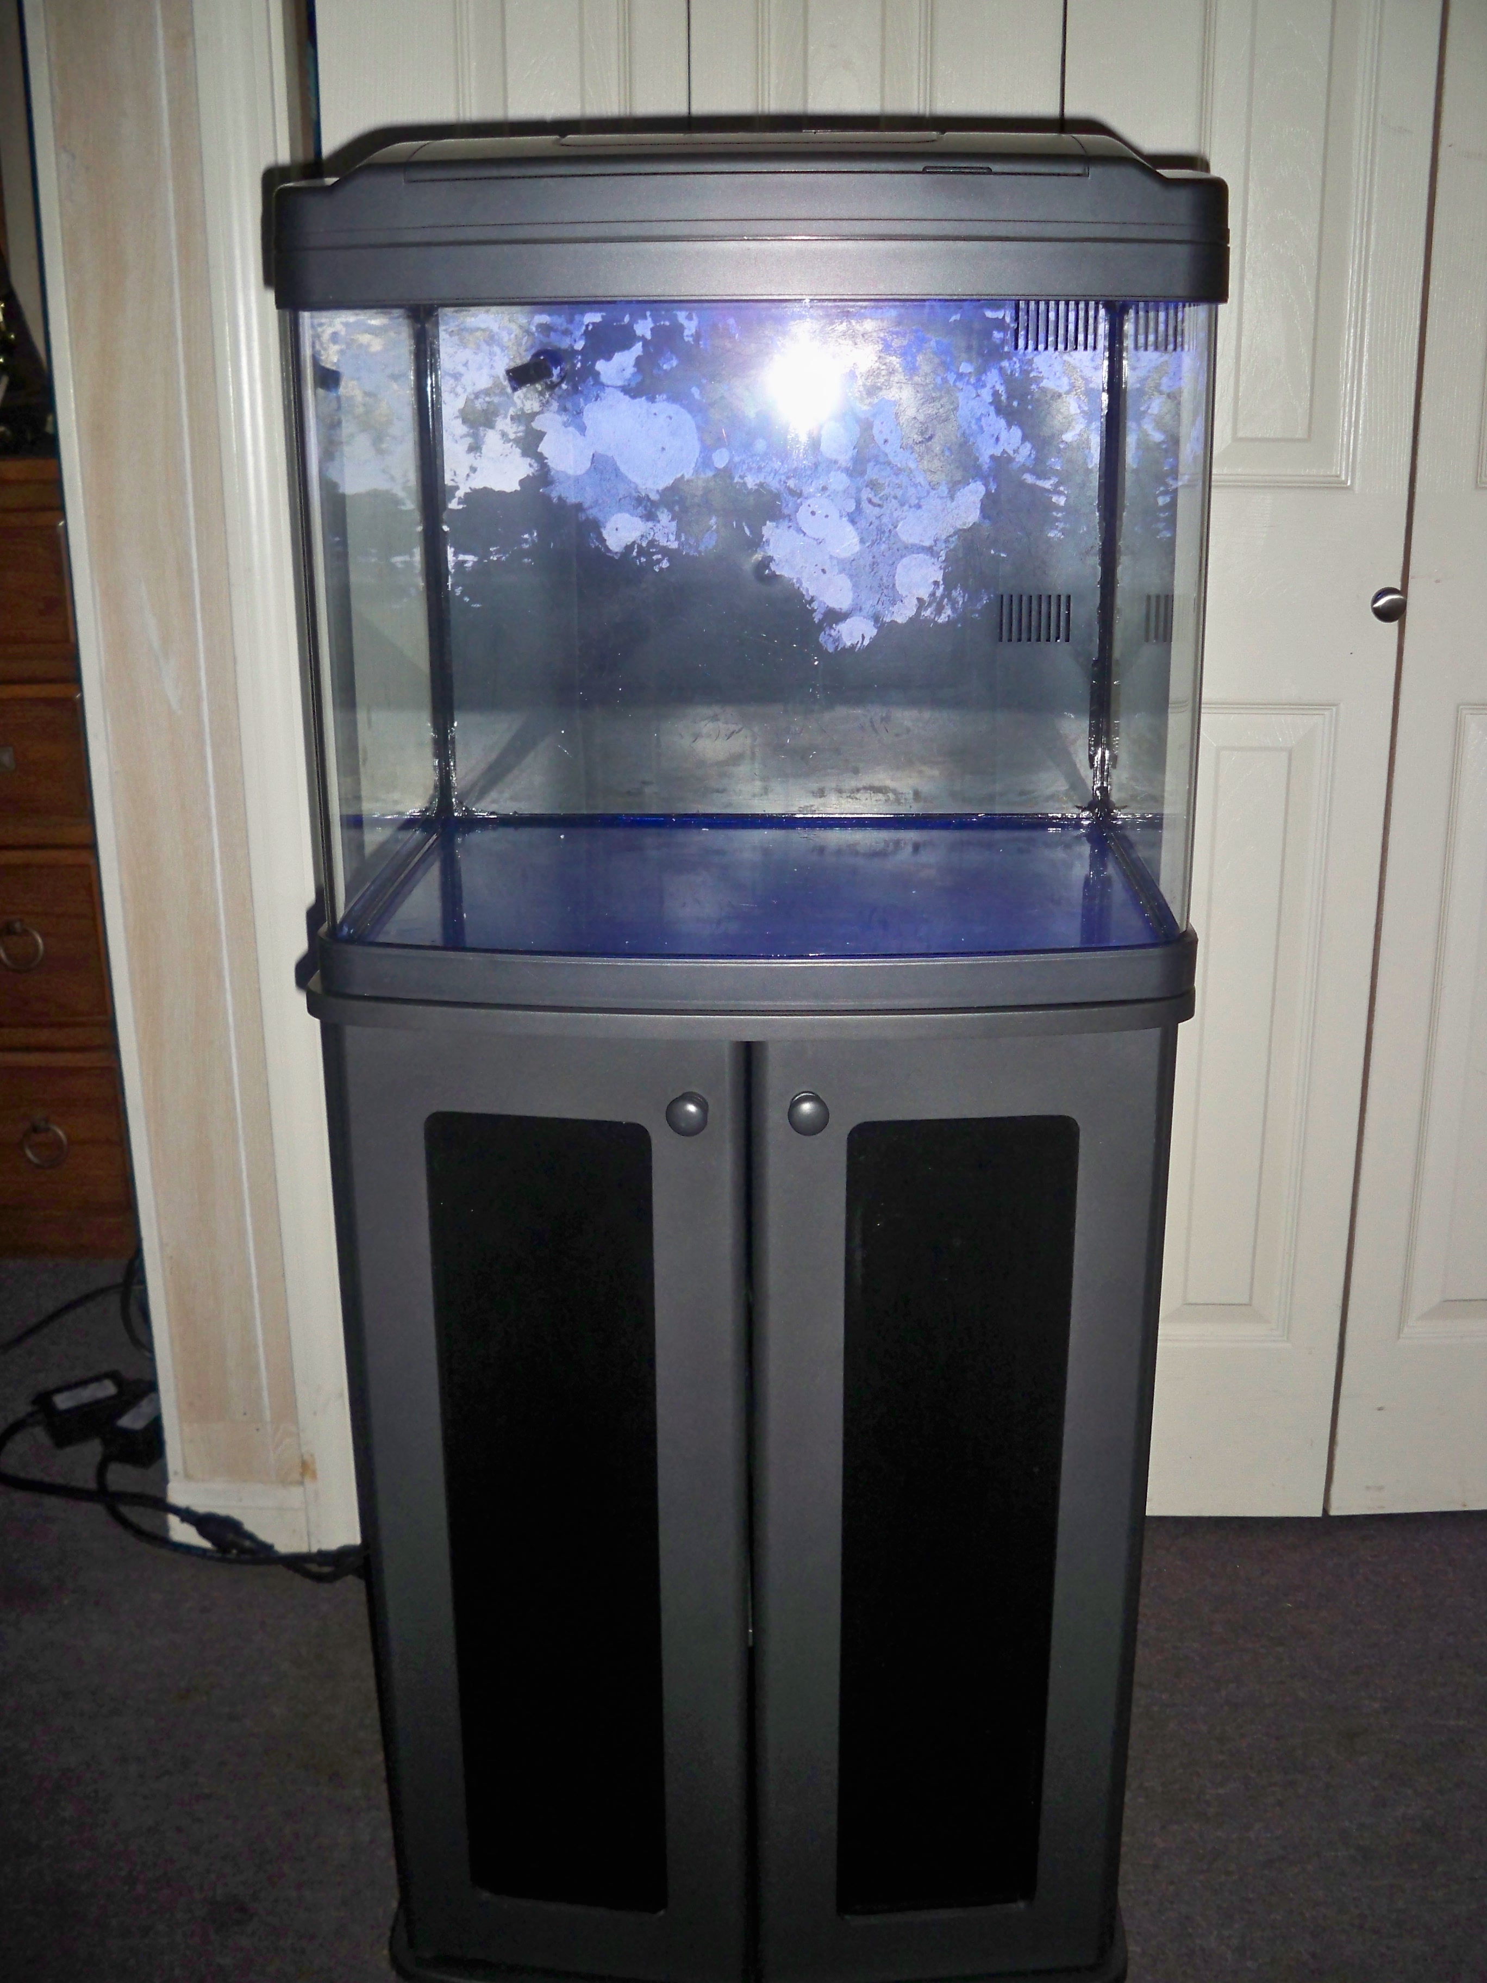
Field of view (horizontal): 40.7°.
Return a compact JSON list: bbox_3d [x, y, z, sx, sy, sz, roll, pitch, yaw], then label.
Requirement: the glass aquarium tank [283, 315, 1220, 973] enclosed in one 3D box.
[{"bbox_3d":[0.011,-0.262,1.334,0.518,0.364,0.440,0,16,3],"label":"glass aquarium tank"}]

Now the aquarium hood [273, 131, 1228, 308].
[{"bbox_3d":[0.009,-0.484,1.266,0.527,0.111,0.455,0,16,3],"label":"aquarium hood"}]

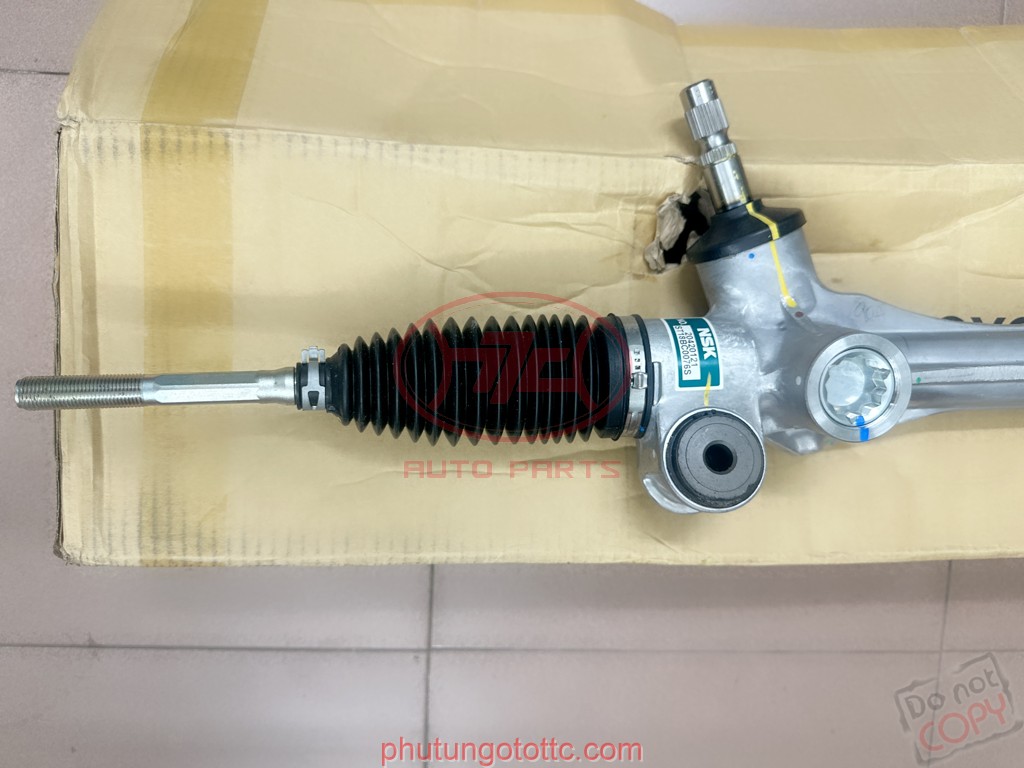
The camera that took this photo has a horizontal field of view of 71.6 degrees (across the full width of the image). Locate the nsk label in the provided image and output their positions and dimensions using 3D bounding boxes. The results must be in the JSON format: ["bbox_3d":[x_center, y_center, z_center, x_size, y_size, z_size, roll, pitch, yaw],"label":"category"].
[{"bbox_3d":[0.075,-0.016,0.297,0.020,0.009,0.039,-2,53,-4],"label":"nsk label"}]

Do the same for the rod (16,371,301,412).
[{"bbox_3d":[-0.148,0.003,0.297,0.113,0.016,0.016,-2,96,-5],"label":"rod"}]

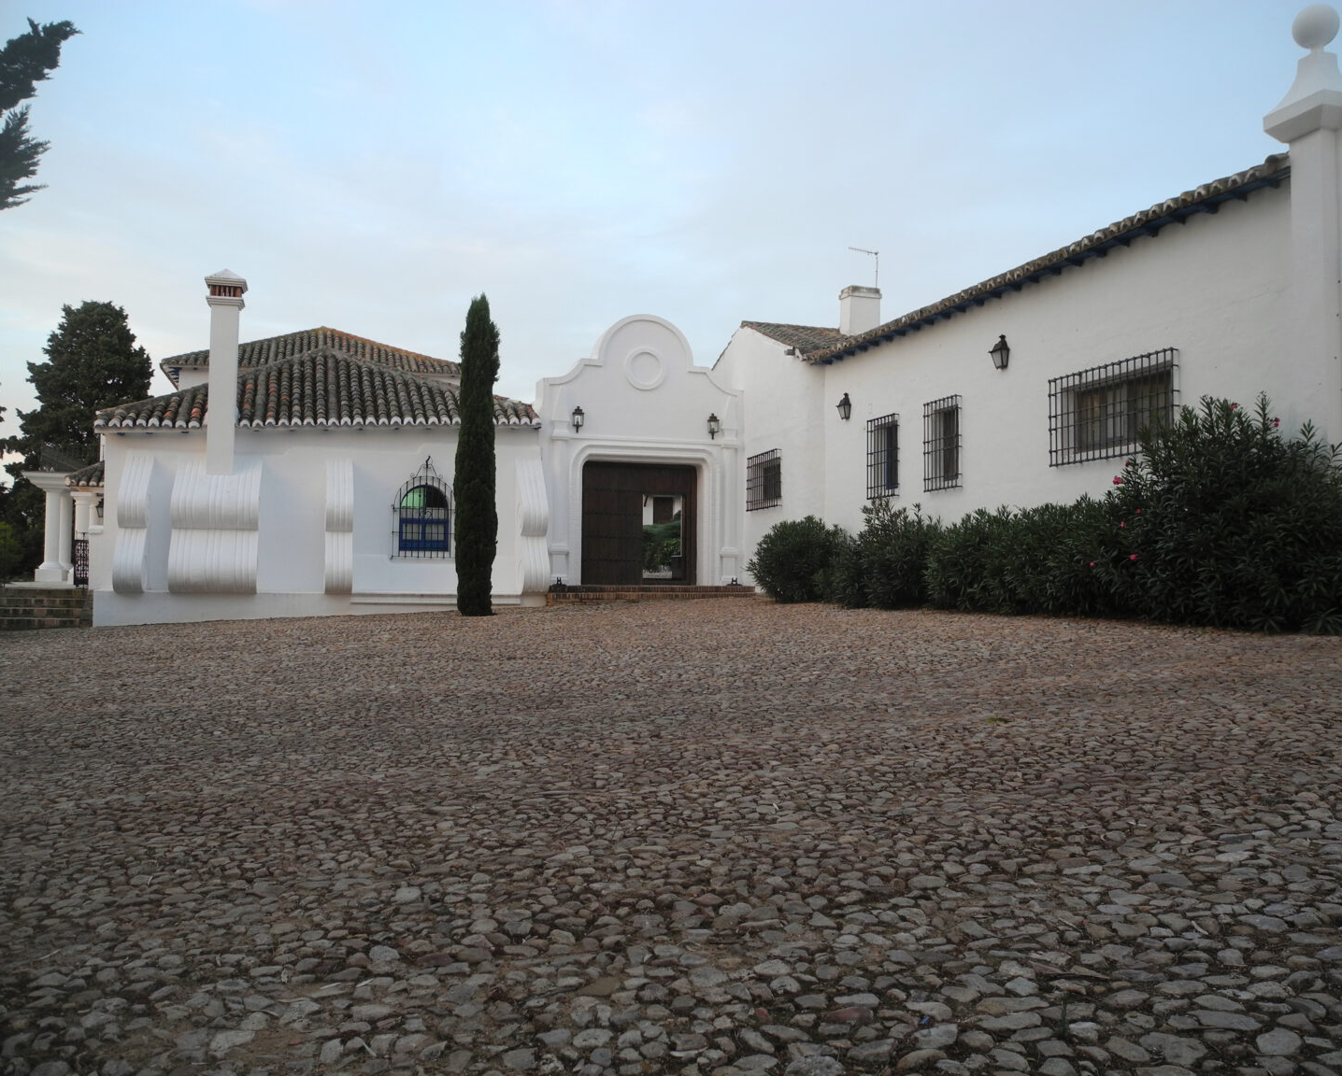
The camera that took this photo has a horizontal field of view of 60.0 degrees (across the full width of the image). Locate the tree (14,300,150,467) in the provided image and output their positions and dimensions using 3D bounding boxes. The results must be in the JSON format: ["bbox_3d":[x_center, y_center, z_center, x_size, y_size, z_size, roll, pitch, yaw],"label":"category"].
[{"bbox_3d":[-21.293,-3.802,42.028,4.900,9.670,4.900,0,-3,0],"label":"tree"}]

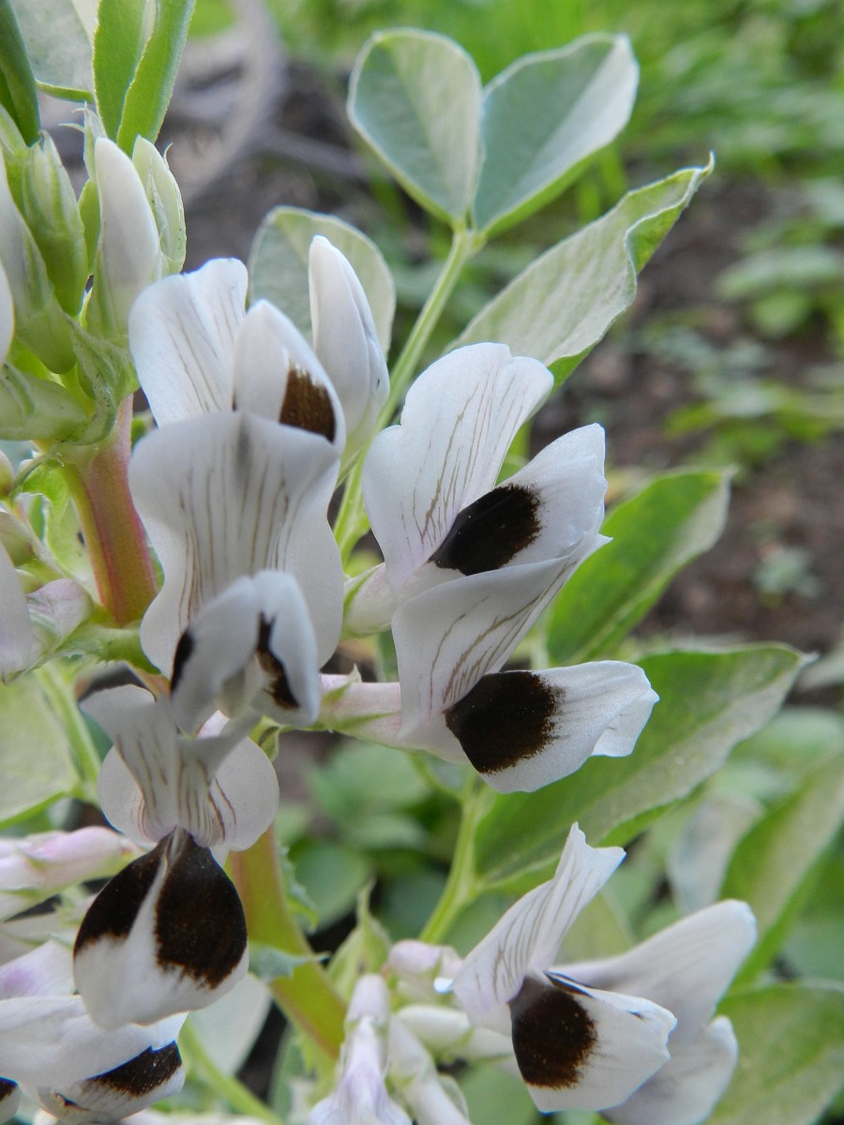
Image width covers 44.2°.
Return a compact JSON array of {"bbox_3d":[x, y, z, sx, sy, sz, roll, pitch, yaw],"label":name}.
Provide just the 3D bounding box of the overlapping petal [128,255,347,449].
[{"bbox_3d":[-0.024,-0.028,0.138,0.029,0.027,0.013,-5,-6,-8],"label":"overlapping petal"}]

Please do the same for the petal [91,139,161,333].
[{"bbox_3d":[-0.040,-0.044,0.140,0.009,0.026,0.009,-9,6,-16],"label":"petal"}]

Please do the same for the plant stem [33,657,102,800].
[{"bbox_3d":[-0.056,0.027,0.165,0.004,0.023,0.004,-23,0,0],"label":"plant stem"}]

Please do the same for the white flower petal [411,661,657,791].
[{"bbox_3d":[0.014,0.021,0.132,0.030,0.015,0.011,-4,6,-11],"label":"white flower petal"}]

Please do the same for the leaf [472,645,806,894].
[{"bbox_3d":[0.034,0.033,0.165,0.062,0.010,0.023,-35,52,-9],"label":"leaf"}]

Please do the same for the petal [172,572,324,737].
[{"bbox_3d":[-0.019,0.010,0.112,0.016,0.017,0.013,1,15,-6],"label":"petal"}]

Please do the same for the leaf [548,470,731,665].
[{"bbox_3d":[0.034,0.001,0.165,0.014,0.008,0.037,42,84,20],"label":"leaf"}]

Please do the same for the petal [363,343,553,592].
[{"bbox_3d":[0.005,-0.012,0.134,0.019,0.030,0.011,20,-4,-35],"label":"petal"}]

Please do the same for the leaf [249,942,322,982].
[{"bbox_3d":[-0.019,0.054,0.142,0.010,0.005,0.005,-1,12,-6],"label":"leaf"}]

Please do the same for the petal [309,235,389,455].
[{"bbox_3d":[-0.010,-0.030,0.145,0.009,0.031,0.009,-12,-3,0],"label":"petal"}]

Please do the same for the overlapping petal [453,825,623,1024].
[{"bbox_3d":[0.017,0.053,0.152,0.014,0.031,0.010,33,-4,-39],"label":"overlapping petal"}]

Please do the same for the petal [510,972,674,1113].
[{"bbox_3d":[0.022,0.063,0.137,0.019,0.015,0.010,19,6,-16],"label":"petal"}]

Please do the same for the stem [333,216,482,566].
[{"bbox_3d":[-0.003,-0.027,0.168,0.004,0.057,0.004,22,-6,0],"label":"stem"}]

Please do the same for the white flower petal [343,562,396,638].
[{"bbox_3d":[-0.007,0.005,0.137,0.009,0.009,0.009,17,12,6],"label":"white flower petal"}]

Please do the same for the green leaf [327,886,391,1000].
[{"bbox_3d":[-0.009,0.055,0.150,0.009,0.017,0.006,2,12,-6],"label":"green leaf"}]

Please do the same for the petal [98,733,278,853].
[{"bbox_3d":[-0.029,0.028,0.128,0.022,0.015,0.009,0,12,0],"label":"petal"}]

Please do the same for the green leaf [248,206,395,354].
[{"bbox_3d":[-0.018,-0.050,0.190,0.026,0.030,0.008,-1,-6,12],"label":"green leaf"}]

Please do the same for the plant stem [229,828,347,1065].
[{"bbox_3d":[-0.019,0.055,0.148,0.009,0.034,0.009,-21,0,-5],"label":"plant stem"}]

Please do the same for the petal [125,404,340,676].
[{"bbox_3d":[-0.023,-0.003,0.128,0.026,0.032,0.013,0,6,-3],"label":"petal"}]

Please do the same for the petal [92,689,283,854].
[{"bbox_3d":[-0.028,0.024,0.123,0.022,0.019,0.011,0,12,0],"label":"petal"}]

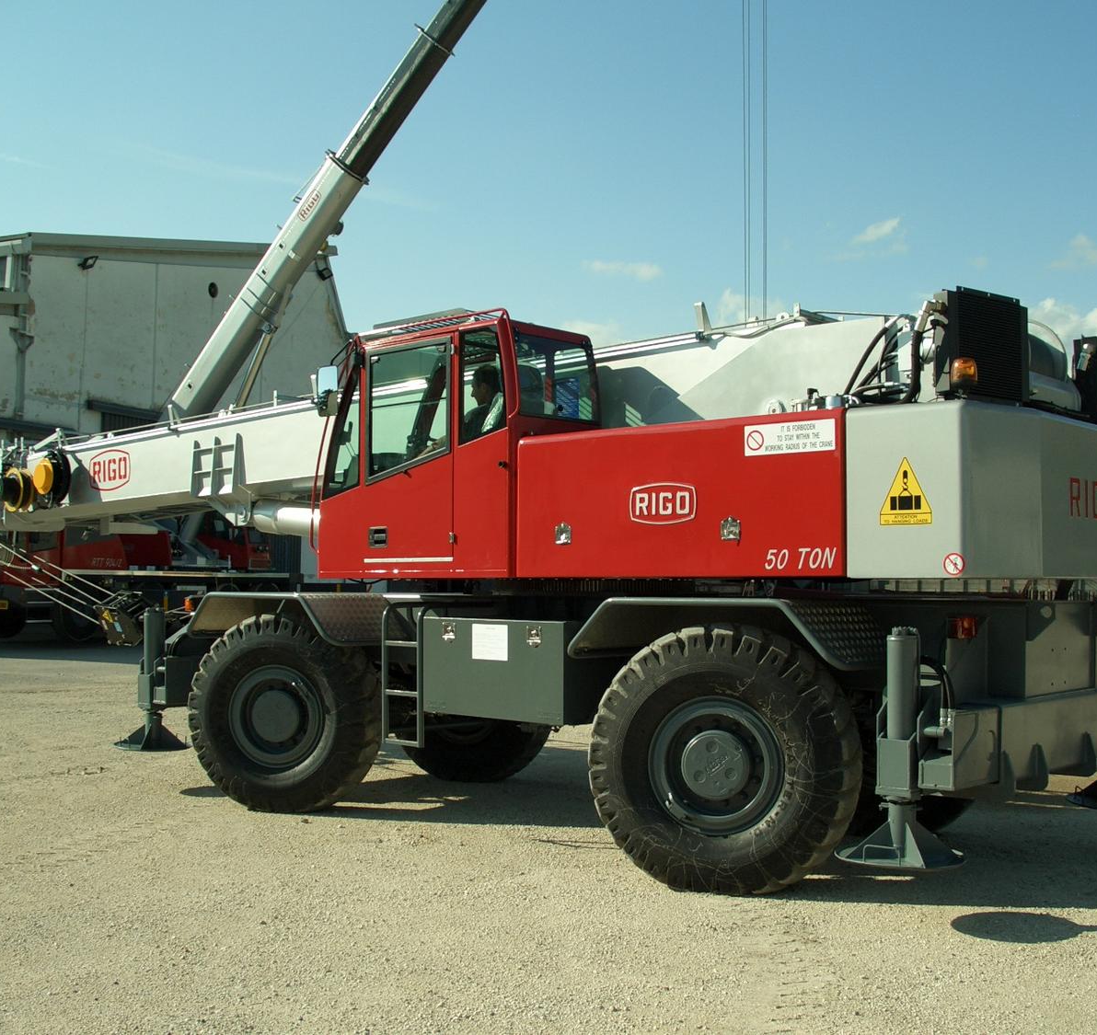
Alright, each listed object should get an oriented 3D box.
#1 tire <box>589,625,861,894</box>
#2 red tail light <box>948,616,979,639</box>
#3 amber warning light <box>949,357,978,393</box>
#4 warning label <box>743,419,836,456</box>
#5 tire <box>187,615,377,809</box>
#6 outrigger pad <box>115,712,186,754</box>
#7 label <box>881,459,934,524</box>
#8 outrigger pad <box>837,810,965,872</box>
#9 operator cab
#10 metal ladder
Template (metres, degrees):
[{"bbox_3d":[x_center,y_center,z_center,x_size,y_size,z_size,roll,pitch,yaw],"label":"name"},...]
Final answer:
[{"bbox_3d":[0.914,1.254,6.900,1.375,1.375,0.420,-1,-3,23],"label":"tire"},{"bbox_3d":[2.015,0.534,6.362,0.070,0.115,0.200,-2,-4,42],"label":"red tail light"},{"bbox_3d":[1.921,-0.659,6.088,0.135,0.165,0.135,-2,-4,41],"label":"amber warning light"},{"bbox_3d":[1.177,-0.387,6.403,0.508,0.147,0.010,-2,-4,41],"label":"warning label"},{"bbox_3d":[-1.870,1.372,9.411,1.375,1.375,0.420,-1,-3,20],"label":"tire"},{"bbox_3d":[-2.990,1.641,9.964,0.600,0.220,0.600,-2,-4,42],"label":"outrigger pad"},{"bbox_3d":[1.628,-0.118,5.991,0.254,0.307,0.010,-2,-4,41],"label":"label"},{"bbox_3d":[1.628,1.457,6.058,0.600,0.220,0.600,0,-3,0],"label":"outrigger pad"},{"bbox_3d":[-0.606,-0.383,8.544,1.771,1.570,0.840,-2,-4,41],"label":"operator cab"},{"bbox_3d":[-0.899,1.003,8.432,0.420,0.940,0.130,-2,-4,42],"label":"metal ladder"}]

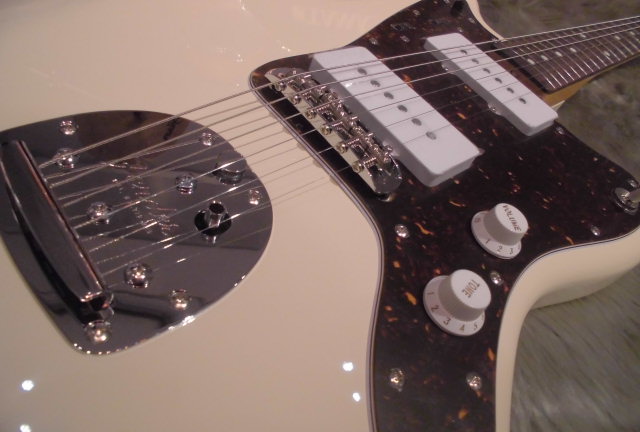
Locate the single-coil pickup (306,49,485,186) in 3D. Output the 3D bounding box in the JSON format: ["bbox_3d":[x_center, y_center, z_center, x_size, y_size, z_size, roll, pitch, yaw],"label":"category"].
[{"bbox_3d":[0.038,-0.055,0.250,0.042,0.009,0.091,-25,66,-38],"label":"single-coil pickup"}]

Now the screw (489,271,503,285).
[{"bbox_3d":[0.074,0.026,0.200,0.006,0.002,0.006,13,48,-15],"label":"screw"}]

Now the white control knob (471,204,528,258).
[{"bbox_3d":[0.081,0.005,0.214,0.026,0.013,0.026,0,52,-25],"label":"white control knob"}]

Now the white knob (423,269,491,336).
[{"bbox_3d":[0.053,0.030,0.179,0.026,0.013,0.026,13,48,-15],"label":"white knob"}]

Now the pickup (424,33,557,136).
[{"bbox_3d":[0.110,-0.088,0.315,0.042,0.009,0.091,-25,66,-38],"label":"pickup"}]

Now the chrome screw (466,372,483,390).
[{"bbox_3d":[0.053,0.056,0.164,0.006,0.002,0.006,13,48,-15],"label":"chrome screw"}]

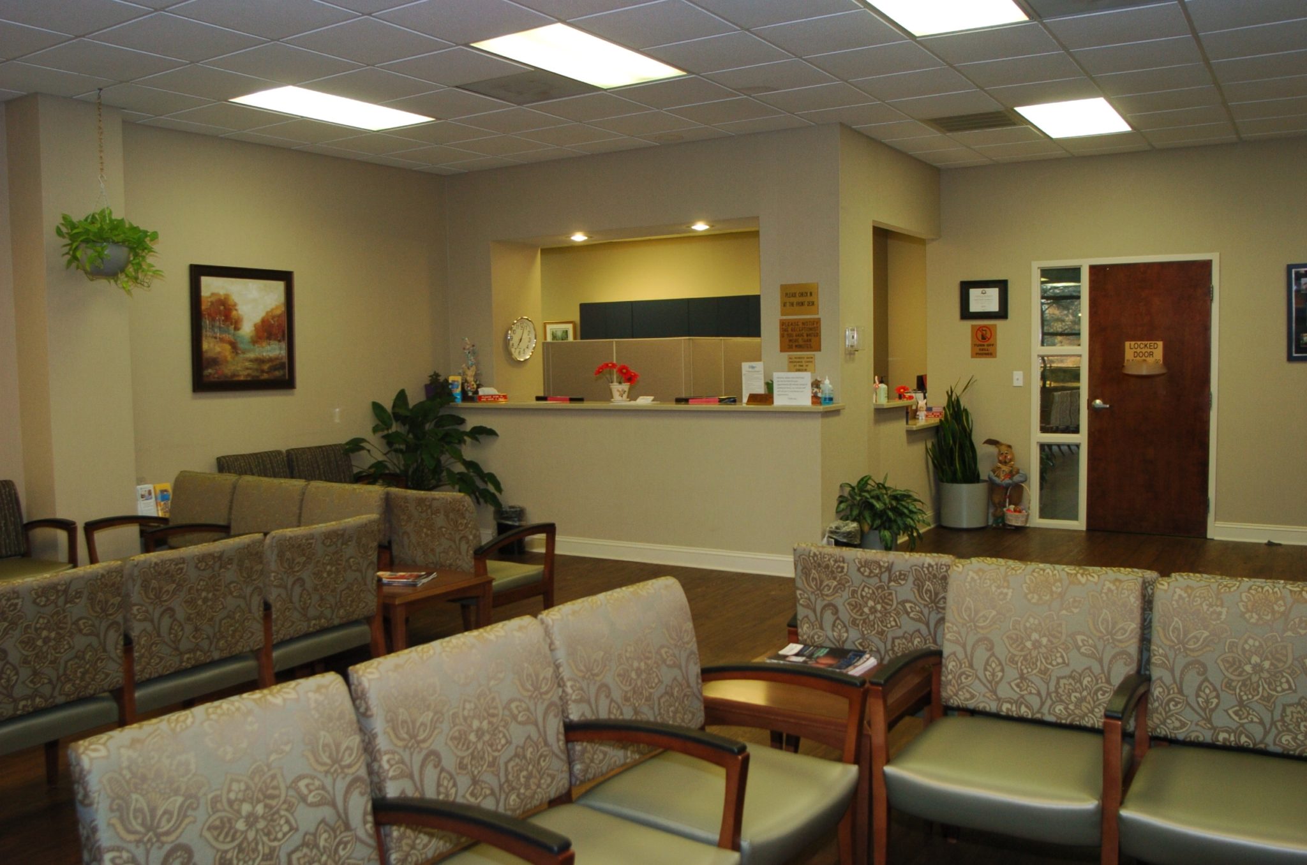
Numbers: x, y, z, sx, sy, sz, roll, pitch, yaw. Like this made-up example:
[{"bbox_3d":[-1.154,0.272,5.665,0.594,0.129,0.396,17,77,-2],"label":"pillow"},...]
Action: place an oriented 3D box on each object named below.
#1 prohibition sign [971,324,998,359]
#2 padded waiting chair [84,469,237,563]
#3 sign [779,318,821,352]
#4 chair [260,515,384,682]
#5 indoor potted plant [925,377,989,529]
[{"bbox_3d":[2.739,-0.753,9.007,0.215,0.284,0.018,2,5,32],"label":"prohibition sign"},{"bbox_3d":[-2.588,0.679,5.815,0.590,0.880,0.640,2,5,32],"label":"padded waiting chair"},{"bbox_3d":[0.995,-0.660,7.398,0.308,0.229,0.018,2,5,32],"label":"sign"},{"bbox_3d":[-1.484,0.778,4.321,0.620,0.880,0.605,2,5,32],"label":"chair"},{"bbox_3d":[2.514,0.156,8.983,0.430,1.260,0.430,2,5,32],"label":"indoor potted plant"}]

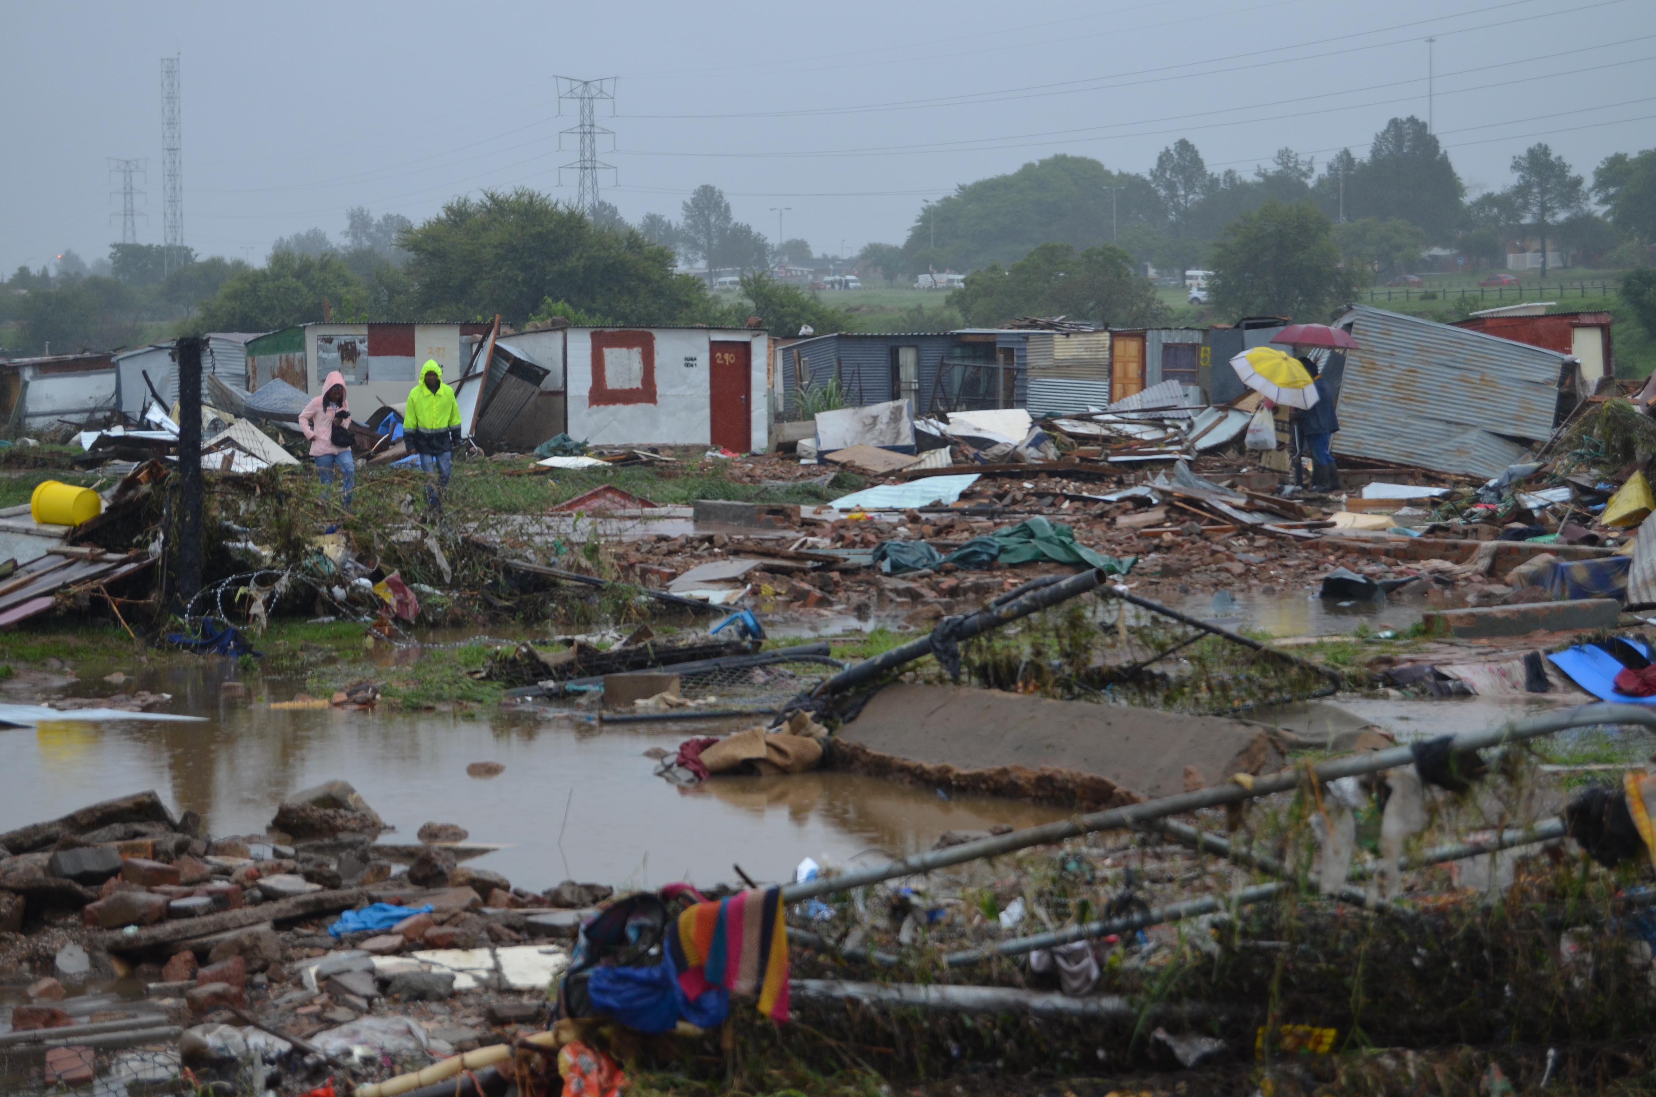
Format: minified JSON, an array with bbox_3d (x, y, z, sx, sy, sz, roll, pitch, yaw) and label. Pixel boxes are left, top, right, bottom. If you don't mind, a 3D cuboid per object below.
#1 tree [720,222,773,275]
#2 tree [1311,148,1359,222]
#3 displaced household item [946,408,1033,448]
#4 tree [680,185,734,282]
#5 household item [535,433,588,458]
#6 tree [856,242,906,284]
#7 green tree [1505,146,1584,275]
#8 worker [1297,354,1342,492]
[{"bbox_3d":[-13.643,-49.454,630.000,9.000,10.300,9.000,0,3,0],"label":"tree"},{"bbox_3d":[67.373,-45.776,500.000,6.359,14.772,6.041,0,3,0],"label":"tree"},{"bbox_3d":[2.707,-1.980,63.000,1.450,0.750,0.450,-1,3,-9],"label":"displaced household item"},{"bbox_3d":[-20.248,-52.376,630.000,9.095,17.098,8.641,0,3,0],"label":"tree"},{"bbox_3d":[-4.709,-1.816,66.500,0.930,0.440,0.600,0,3,0],"label":"household item"},{"bbox_3d":[8.456,-45.141,600.000,7.600,7.200,7.000,0,3,0],"label":"tree"},{"bbox_3d":[77.263,-36.418,405.000,8.214,14.400,7.803,0,3,0],"label":"green tree"},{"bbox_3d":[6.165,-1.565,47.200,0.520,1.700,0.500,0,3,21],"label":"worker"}]

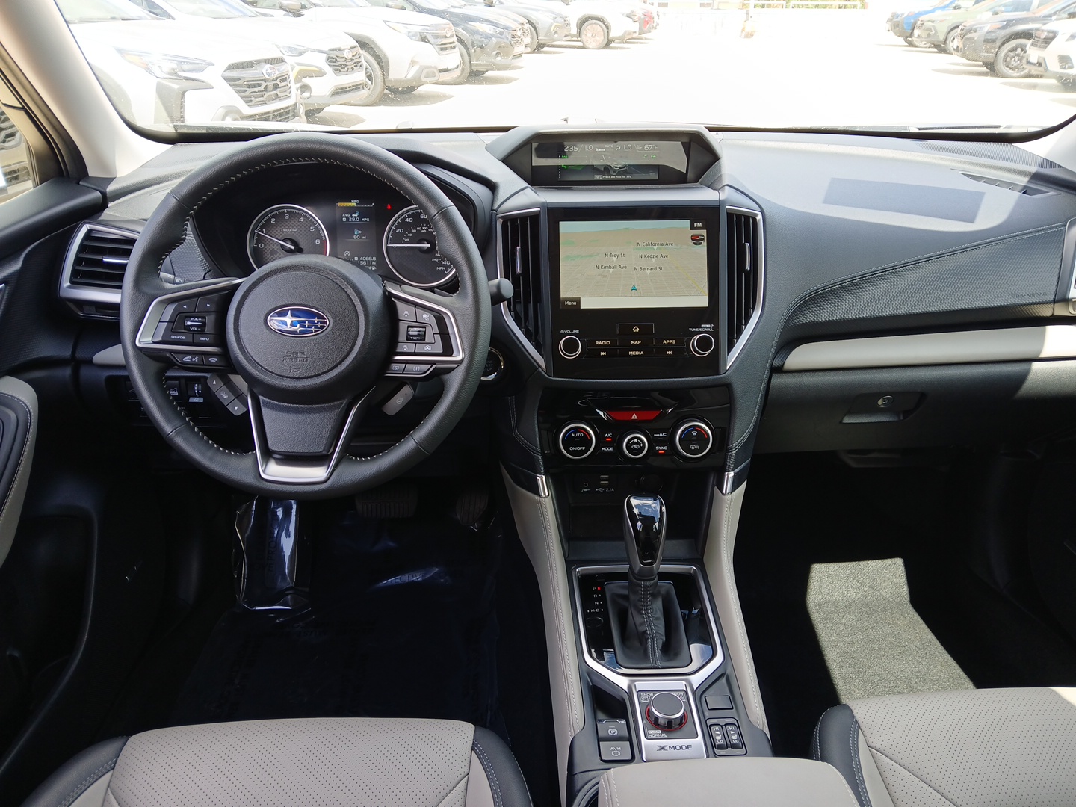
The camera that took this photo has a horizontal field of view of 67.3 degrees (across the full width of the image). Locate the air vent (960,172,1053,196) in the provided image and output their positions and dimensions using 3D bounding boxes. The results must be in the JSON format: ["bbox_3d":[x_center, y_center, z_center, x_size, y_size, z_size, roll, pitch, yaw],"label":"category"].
[{"bbox_3d":[0.662,-0.305,1.142,0.135,0.018,0.032,22,42,26],"label":"air vent"}]

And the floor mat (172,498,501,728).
[{"bbox_3d":[-0.292,0.338,1.295,0.480,0.110,0.610,-2,27,-1],"label":"floor mat"}]

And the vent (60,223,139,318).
[{"bbox_3d":[-0.519,-0.170,0.999,0.122,0.108,0.050,2,14,6],"label":"vent"}]

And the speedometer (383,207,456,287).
[{"bbox_3d":[-0.152,-0.212,1.085,0.108,0.108,0.025,-1,9,-2],"label":"speedometer"}]

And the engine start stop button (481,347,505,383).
[{"bbox_3d":[-0.061,-0.049,0.984,0.041,0.041,0.016,-1,9,-3],"label":"engine start stop button"}]

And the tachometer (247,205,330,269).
[{"bbox_3d":[-0.328,-0.209,1.065,0.107,0.106,0.025,-2,9,-1],"label":"tachometer"}]

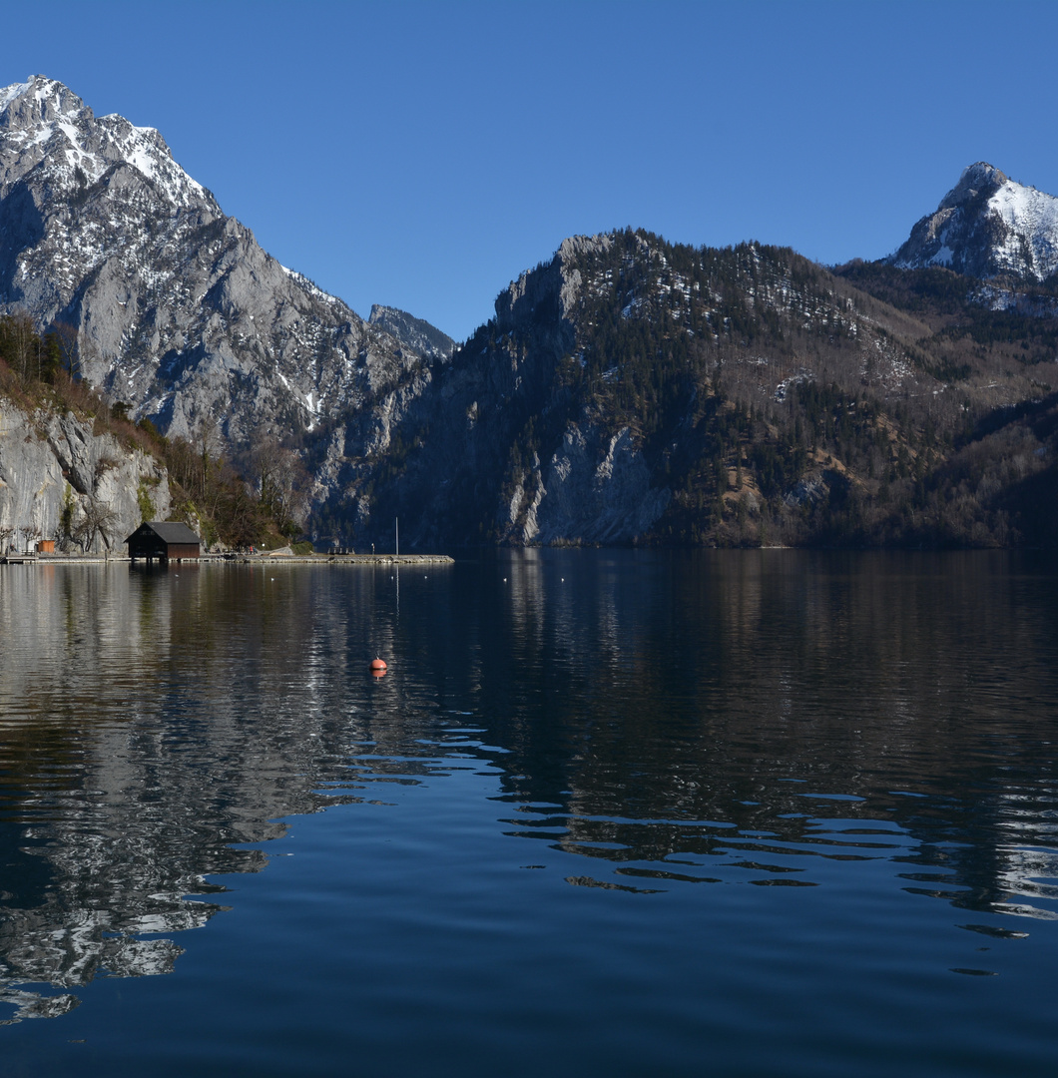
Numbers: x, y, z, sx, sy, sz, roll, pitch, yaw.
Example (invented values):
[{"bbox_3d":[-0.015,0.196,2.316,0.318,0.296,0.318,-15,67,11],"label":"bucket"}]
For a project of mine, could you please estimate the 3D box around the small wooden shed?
[{"bbox_3d":[-64.419,0.557,285.000,9.200,7.000,10.200,0,0,25],"label":"small wooden shed"}]

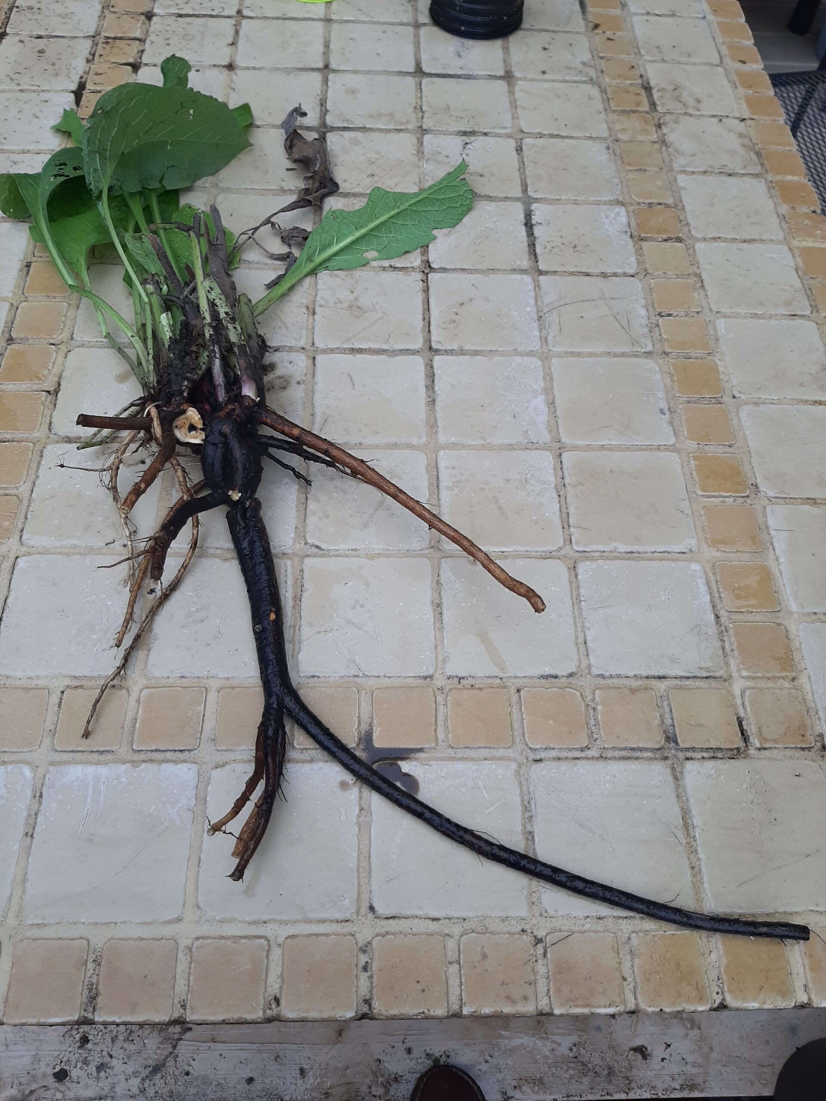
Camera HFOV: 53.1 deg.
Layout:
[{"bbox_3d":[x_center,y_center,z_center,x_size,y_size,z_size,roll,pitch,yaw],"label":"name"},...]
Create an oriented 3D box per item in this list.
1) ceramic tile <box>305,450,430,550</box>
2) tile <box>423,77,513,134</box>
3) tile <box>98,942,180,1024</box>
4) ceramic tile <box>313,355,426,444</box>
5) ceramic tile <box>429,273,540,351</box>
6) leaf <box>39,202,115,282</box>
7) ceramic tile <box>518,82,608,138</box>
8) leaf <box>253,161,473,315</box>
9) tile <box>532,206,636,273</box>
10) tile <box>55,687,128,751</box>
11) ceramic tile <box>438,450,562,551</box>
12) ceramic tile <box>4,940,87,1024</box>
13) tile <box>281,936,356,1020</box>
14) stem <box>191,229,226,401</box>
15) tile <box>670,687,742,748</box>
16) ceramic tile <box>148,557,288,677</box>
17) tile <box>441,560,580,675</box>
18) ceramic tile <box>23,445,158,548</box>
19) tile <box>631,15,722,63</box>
[{"bbox_3d":[-0.038,-0.041,0.694,0.101,0.010,0.099,0,61,-3],"label":"ceramic tile"},{"bbox_3d":[0.061,-0.506,0.948,0.100,0.010,0.100,1,61,-3],"label":"tile"},{"bbox_3d":[-0.168,0.265,0.508,0.046,0.009,0.045,0,61,-3],"label":"tile"},{"bbox_3d":[-0.038,-0.134,0.745,0.099,0.010,0.100,0,61,-2],"label":"ceramic tile"},{"bbox_3d":[0.068,-0.226,0.792,0.100,0.010,0.100,1,61,-3],"label":"ceramic tile"},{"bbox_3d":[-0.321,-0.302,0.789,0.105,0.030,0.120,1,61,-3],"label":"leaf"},{"bbox_3d":[0.172,-0.509,0.962,0.101,0.010,0.099,0,61,-2],"label":"ceramic tile"},{"bbox_3d":[-0.043,-0.316,0.815,0.098,0.022,0.303,39,64,17],"label":"leaf"},{"bbox_3d":[0.175,-0.317,0.849,0.100,0.010,0.100,1,61,-3],"label":"tile"},{"bbox_3d":[-0.225,0.121,0.582,0.046,0.010,0.046,1,61,-3],"label":"tile"},{"bbox_3d":[0.071,-0.041,0.691,0.100,0.009,0.100,0,61,-3],"label":"ceramic tile"},{"bbox_3d":[-0.225,0.267,0.513,0.045,0.010,0.045,0,61,-3],"label":"ceramic tile"},{"bbox_3d":[-0.058,0.264,0.512,0.046,0.010,0.046,1,61,-3],"label":"tile"},{"bbox_3d":[-0.174,-0.203,0.701,0.010,0.010,0.180,-10,68,-9],"label":"stem"},{"bbox_3d":[0.216,0.126,0.614,0.046,0.010,0.045,1,61,-3],"label":"tile"},{"bbox_3d":[-0.145,0.051,0.625,0.100,0.010,0.100,1,61,-3],"label":"ceramic tile"},{"bbox_3d":[0.072,0.052,0.638,0.100,0.010,0.100,1,61,-3],"label":"tile"},{"bbox_3d":[-0.260,-0.044,0.684,0.102,0.010,0.100,0,61,-3],"label":"ceramic tile"},{"bbox_3d":[0.331,-0.641,1.045,0.100,0.010,0.098,1,61,-2],"label":"tile"}]

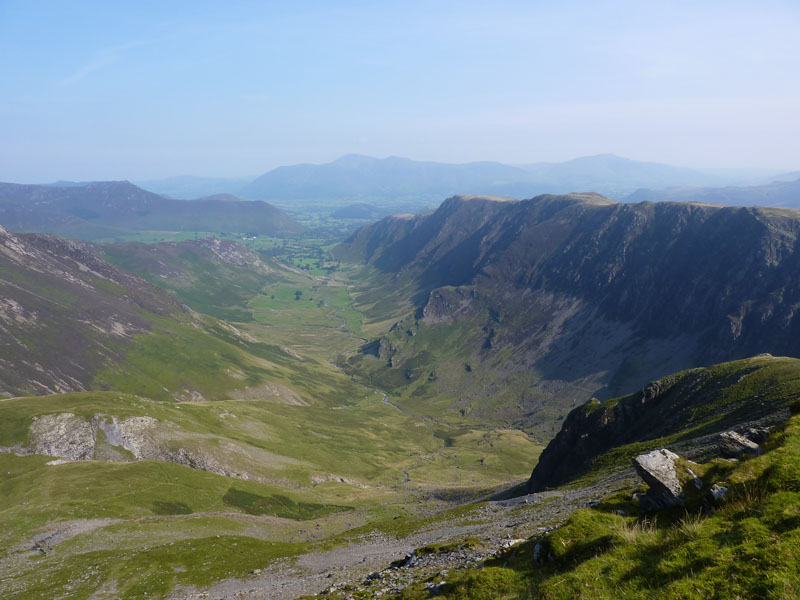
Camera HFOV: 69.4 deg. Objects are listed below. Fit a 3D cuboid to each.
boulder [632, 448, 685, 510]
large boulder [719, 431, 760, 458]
[{"bbox_3d":[4.116,2.858,9.200,0.780,0.720,0.750,6,15,26],"label":"boulder"},{"bbox_3d":[7.932,3.400,13.500,0.950,0.550,0.800,8,15,32],"label":"large boulder"}]

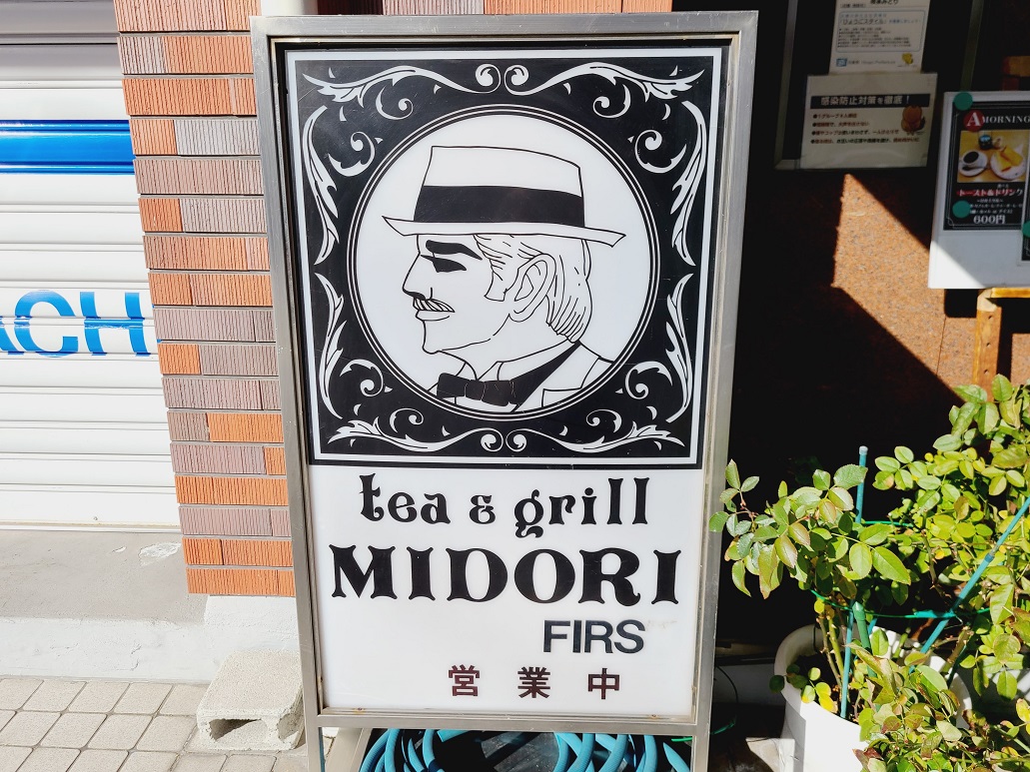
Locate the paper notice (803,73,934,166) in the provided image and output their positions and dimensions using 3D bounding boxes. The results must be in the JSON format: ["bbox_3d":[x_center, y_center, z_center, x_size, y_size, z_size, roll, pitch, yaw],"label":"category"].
[{"bbox_3d":[0.841,-0.628,1.843,0.298,0.211,0.005,0,15,3],"label":"paper notice"}]

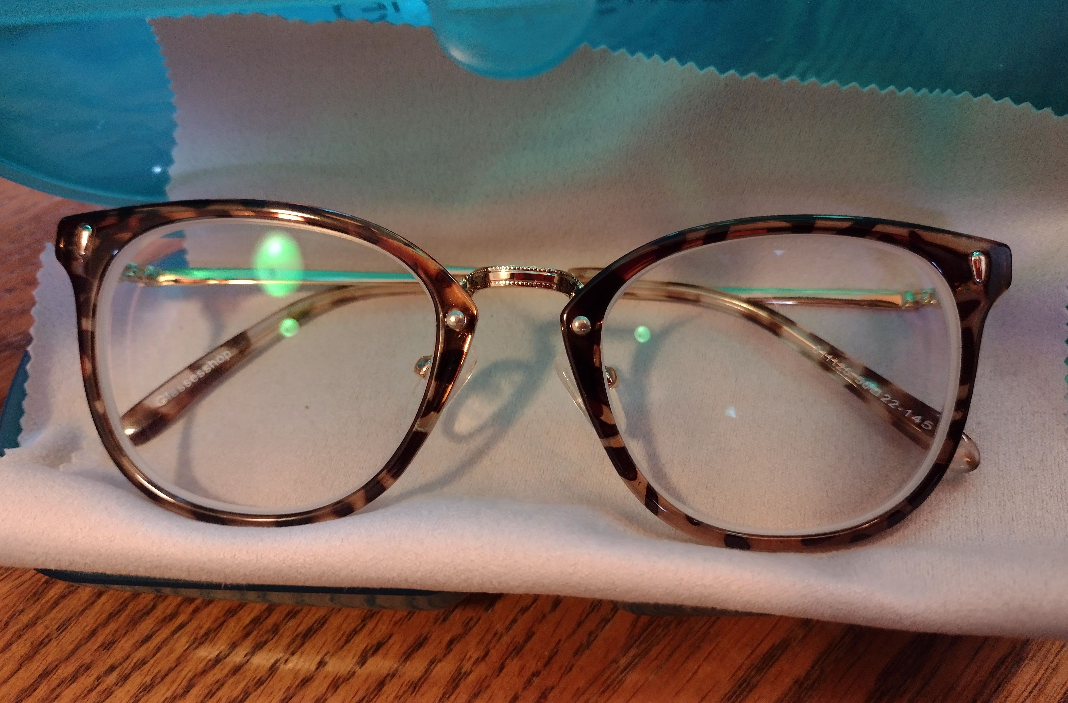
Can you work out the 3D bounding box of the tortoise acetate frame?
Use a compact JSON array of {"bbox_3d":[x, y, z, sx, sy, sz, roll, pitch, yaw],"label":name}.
[{"bbox_3d":[-0.001,0.004,0.130,0.140,0.031,0.048,2,81,2],"label":"tortoise acetate frame"}]

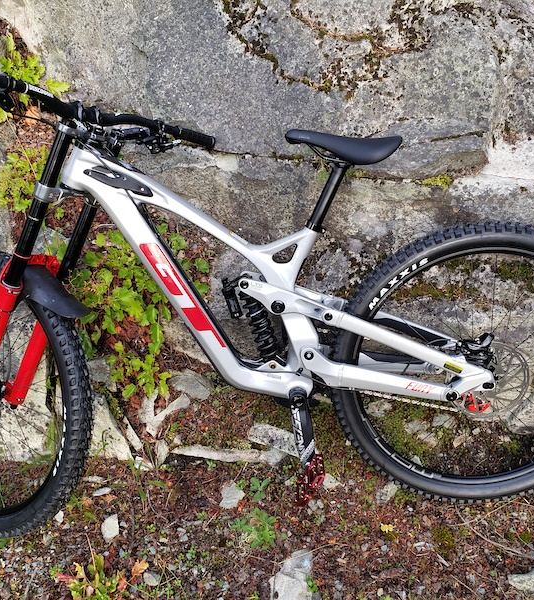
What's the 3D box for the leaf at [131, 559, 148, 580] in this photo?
[{"bbox_3d":[-0.306,0.642,1.446,0.042,0.020,0.055,12,28,31],"label":"leaf"}]

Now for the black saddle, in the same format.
[{"bbox_3d":[0.168,-0.339,1.338,0.258,0.070,0.140,3,18,1],"label":"black saddle"}]

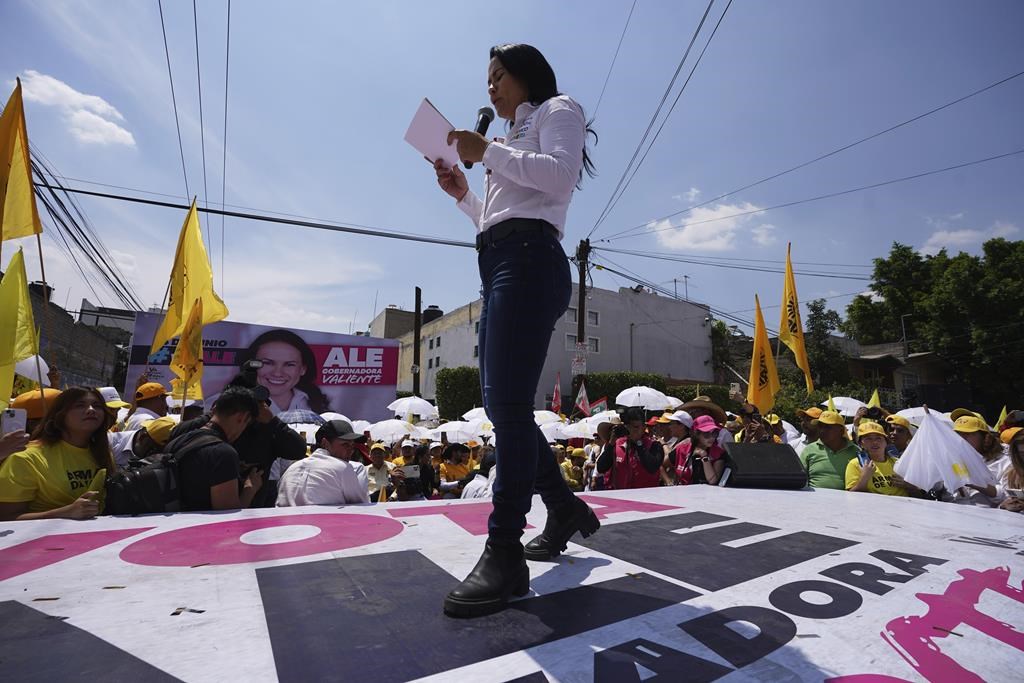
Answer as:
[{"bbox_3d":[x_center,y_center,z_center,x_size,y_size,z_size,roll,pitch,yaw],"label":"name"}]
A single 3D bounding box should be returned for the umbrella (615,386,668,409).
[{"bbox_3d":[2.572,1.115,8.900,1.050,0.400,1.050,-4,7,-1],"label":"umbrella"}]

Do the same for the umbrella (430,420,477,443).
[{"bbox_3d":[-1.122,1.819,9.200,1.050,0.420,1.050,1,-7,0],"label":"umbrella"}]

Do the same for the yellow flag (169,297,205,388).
[{"bbox_3d":[-3.066,0.000,4.300,0.330,0.850,0.250,14,-12,-34],"label":"yellow flag"}]

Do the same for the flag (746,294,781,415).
[{"bbox_3d":[2.763,0.143,5.000,0.380,1.300,0.220,-2,-10,14],"label":"flag"}]

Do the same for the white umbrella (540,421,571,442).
[{"bbox_3d":[0.880,1.790,9.000,1.020,0.420,1.020,1,7,0],"label":"white umbrella"}]

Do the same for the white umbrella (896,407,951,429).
[{"bbox_3d":[8.158,1.523,9.000,1.020,0.420,1.020,-8,-13,42],"label":"white umbrella"}]

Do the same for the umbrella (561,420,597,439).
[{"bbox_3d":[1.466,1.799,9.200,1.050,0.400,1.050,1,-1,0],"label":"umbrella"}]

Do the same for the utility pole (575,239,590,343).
[{"bbox_3d":[2.565,0.348,16.273,0.400,8.450,0.400,2,-10,0],"label":"utility pole"}]

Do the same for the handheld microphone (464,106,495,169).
[{"bbox_3d":[-0.101,-0.642,1.440,0.050,0.225,0.050,18,-13,0],"label":"handheld microphone"}]

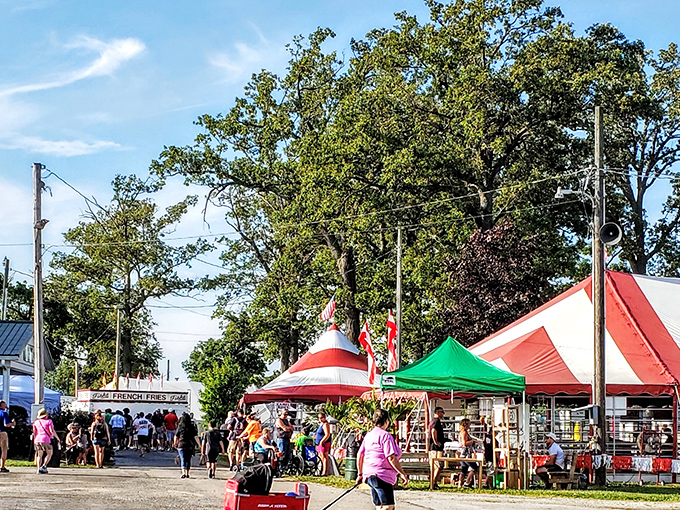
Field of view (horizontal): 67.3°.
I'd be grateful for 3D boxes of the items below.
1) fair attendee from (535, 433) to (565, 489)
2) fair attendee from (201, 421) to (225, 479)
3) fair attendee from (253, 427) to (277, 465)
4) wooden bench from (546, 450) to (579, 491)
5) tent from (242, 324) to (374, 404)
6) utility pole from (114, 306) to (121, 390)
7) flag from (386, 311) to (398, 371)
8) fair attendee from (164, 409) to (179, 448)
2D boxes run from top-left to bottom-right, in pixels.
[{"bbox_3d":[4.564,4.488,11.100,0.680,1.210,0.500,-1,-9,9],"label":"fair attendee"},{"bbox_3d":[-3.221,4.913,12.900,0.540,1.460,0.400,2,-9,-14],"label":"fair attendee"},{"bbox_3d":[-1.913,5.027,13.200,0.720,1.170,0.550,-2,-9,12],"label":"fair attendee"},{"bbox_3d":[4.716,4.557,10.800,0.720,0.860,1.300,-2,-10,11],"label":"wooden bench"},{"bbox_3d":[-0.137,5.209,20.000,5.300,4.900,5.300,-9,-13,42],"label":"tent"},{"bbox_3d":[-14.793,7.490,34.000,0.280,8.200,0.280,3,-10,-17],"label":"utility pole"},{"bbox_3d":[1.536,2.570,15.000,0.360,1.850,0.250,-1,-9,9],"label":"flag"},{"bbox_3d":[-7.193,7.462,21.800,0.560,1.760,0.380,2,-9,-14],"label":"fair attendee"}]

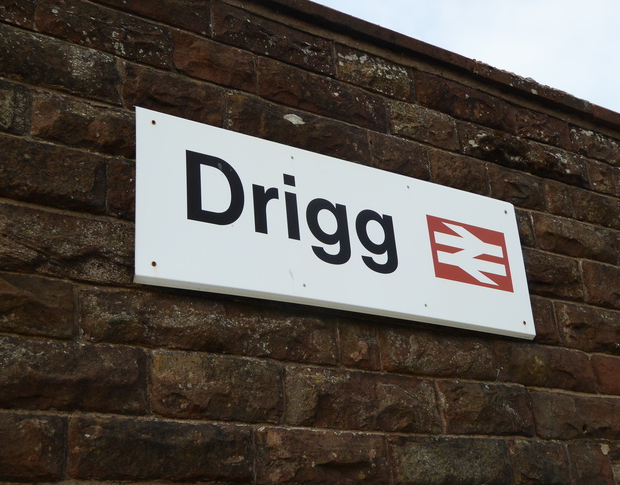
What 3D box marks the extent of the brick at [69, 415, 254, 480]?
[{"bbox_3d":[-0.392,0.538,2.322,0.496,0.140,0.120,11,-26,-33],"label":"brick"}]

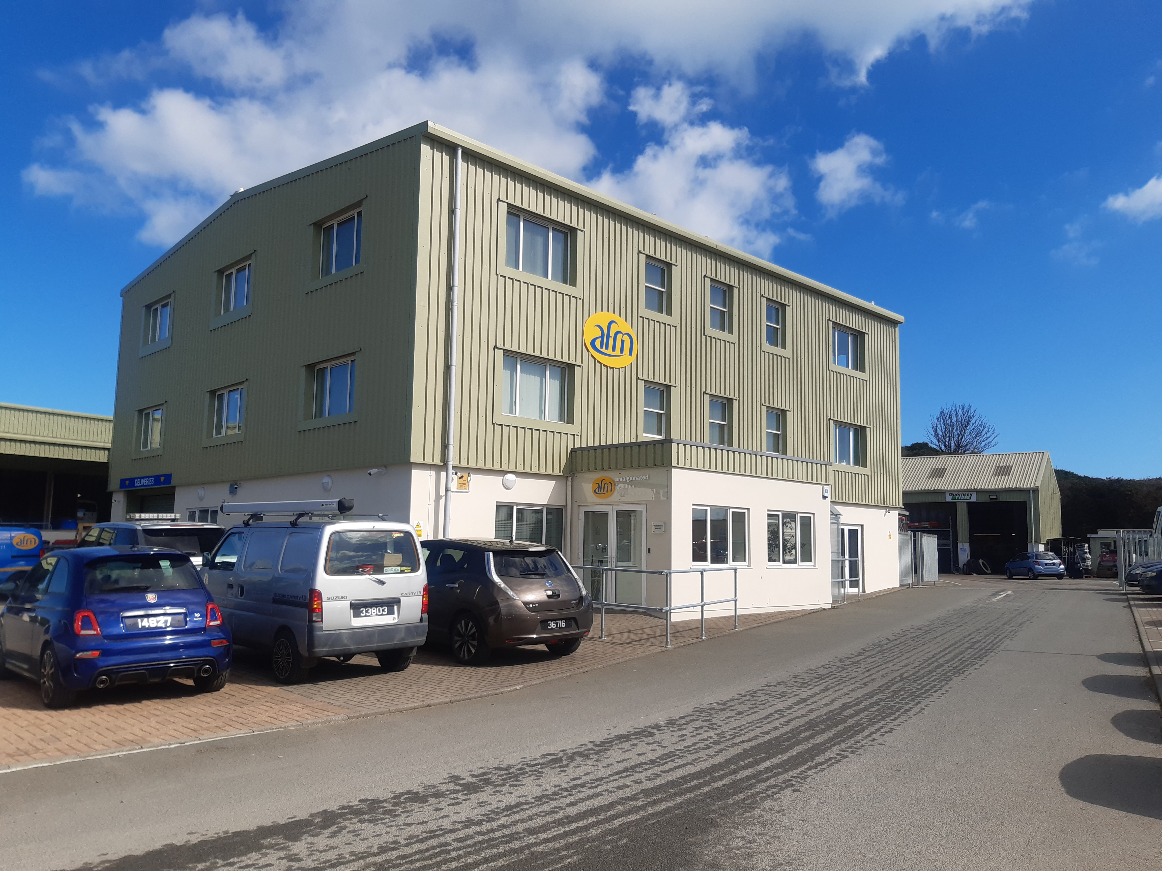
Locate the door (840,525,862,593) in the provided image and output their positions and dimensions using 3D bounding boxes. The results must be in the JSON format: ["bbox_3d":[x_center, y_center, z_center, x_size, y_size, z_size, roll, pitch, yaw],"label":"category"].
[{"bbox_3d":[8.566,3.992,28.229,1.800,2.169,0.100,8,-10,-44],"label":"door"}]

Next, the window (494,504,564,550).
[{"bbox_3d":[-1.152,2.095,18.905,2.008,1.200,0.100,8,-10,-44],"label":"window"}]

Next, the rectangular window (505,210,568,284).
[{"bbox_3d":[-1.035,-4.181,19.840,2.087,1.347,0.120,8,-10,-44],"label":"rectangular window"}]

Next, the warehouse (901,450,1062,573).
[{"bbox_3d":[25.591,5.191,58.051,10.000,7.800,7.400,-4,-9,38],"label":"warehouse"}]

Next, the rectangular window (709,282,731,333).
[{"bbox_3d":[3.556,-3.324,22.639,0.920,1.240,0.120,7,-9,-43],"label":"rectangular window"}]

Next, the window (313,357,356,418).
[{"bbox_3d":[-5.106,-0.971,18.149,1.900,1.220,0.120,-6,-9,44],"label":"window"}]

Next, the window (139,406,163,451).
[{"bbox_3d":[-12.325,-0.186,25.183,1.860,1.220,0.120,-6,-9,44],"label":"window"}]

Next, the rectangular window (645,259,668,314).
[{"bbox_3d":[1.850,-3.805,22.600,1.051,1.387,0.120,8,-10,-44],"label":"rectangular window"}]

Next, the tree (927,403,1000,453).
[{"bbox_3d":[30.489,2.977,69.581,6.000,11.000,6.000,-2,-8,25],"label":"tree"}]

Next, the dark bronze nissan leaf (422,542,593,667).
[{"bbox_3d":[-1.816,2.251,12.468,1.770,1.550,4.445,7,-9,-44],"label":"dark bronze nissan leaf"}]

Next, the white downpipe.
[{"bbox_3d":[-2.417,-1.140,16.336,0.120,8.950,0.120,7,-9,-43],"label":"white downpipe"}]

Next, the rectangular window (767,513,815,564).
[{"bbox_3d":[4.917,2.450,20.591,2.061,1.269,0.100,8,-10,-44],"label":"rectangular window"}]

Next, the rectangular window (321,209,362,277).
[{"bbox_3d":[-5.058,-4.079,18.519,1.900,1.240,0.120,-6,-9,44],"label":"rectangular window"}]

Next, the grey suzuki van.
[{"bbox_3d":[-3.575,2.036,11.354,1.530,1.880,3.680,7,-9,-41],"label":"grey suzuki van"}]

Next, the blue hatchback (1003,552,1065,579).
[{"bbox_3d":[24.700,7.050,47.700,1.695,1.510,3.885,1,-7,-1],"label":"blue hatchback"}]

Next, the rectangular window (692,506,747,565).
[{"bbox_3d":[2.964,2.167,18.706,2.051,1.269,0.100,8,-10,-44],"label":"rectangular window"}]

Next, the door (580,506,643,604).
[{"bbox_3d":[0.690,2.566,18.685,0.100,2.148,1.998,8,-10,-44],"label":"door"}]

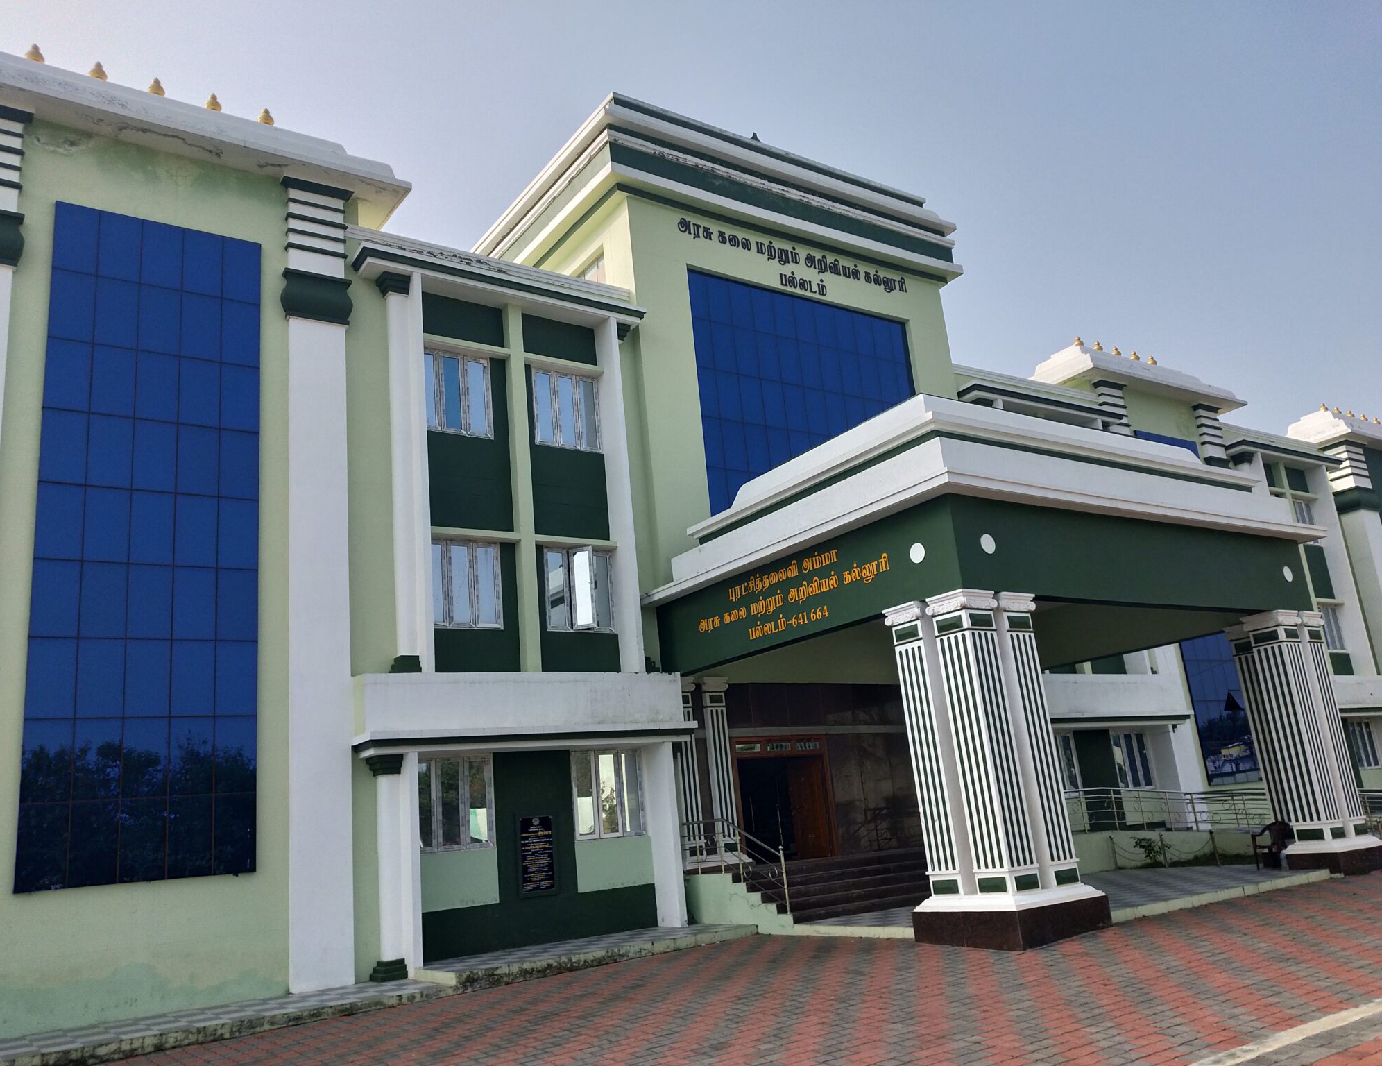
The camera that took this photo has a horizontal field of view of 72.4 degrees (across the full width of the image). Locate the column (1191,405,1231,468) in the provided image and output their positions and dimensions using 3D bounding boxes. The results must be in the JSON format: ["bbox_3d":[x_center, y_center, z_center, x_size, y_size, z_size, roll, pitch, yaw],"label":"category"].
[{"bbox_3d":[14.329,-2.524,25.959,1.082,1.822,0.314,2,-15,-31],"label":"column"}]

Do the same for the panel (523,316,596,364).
[{"bbox_3d":[-2.293,-3.394,16.626,1.427,0.757,0.111,2,-15,-31],"label":"panel"}]

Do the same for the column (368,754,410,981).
[{"bbox_3d":[-4.551,4.952,14.225,0.692,3.120,0.510,5,-18,-34],"label":"column"}]

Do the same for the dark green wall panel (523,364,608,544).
[{"bbox_3d":[-2.349,-1.477,17.740,1.562,3.238,0.204,5,-18,-34],"label":"dark green wall panel"}]

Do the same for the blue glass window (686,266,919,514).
[{"bbox_3d":[2.573,-2.439,18.925,5.598,4.881,0.111,2,-15,-31],"label":"blue glass window"}]

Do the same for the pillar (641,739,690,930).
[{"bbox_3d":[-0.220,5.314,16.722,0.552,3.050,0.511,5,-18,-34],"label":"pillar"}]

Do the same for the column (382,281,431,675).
[{"bbox_3d":[-4.810,-1.144,15.761,0.684,7.009,0.510,5,-18,-34],"label":"column"}]

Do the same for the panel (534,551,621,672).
[{"bbox_3d":[-2.078,1.413,17.096,1.564,2.280,0.204,5,-18,-34],"label":"panel"}]

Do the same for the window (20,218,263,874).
[{"bbox_3d":[-6.983,-0.055,12.267,2.509,8.750,0.100,2,-15,-31],"label":"window"}]

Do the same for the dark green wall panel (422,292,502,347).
[{"bbox_3d":[-3.809,-3.537,15.749,1.476,0.778,0.111,2,-15,-31],"label":"dark green wall panel"}]

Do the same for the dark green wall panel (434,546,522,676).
[{"bbox_3d":[-3.346,1.144,14.720,1.466,2.118,0.111,2,-15,-31],"label":"dark green wall panel"}]

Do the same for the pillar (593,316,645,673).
[{"bbox_3d":[-1.259,-0.649,16.212,0.157,6.222,0.489,2,-15,-31],"label":"pillar"}]

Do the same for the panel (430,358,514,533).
[{"bbox_3d":[-4.040,-1.637,16.770,1.650,3.334,0.204,5,-18,-34],"label":"panel"}]

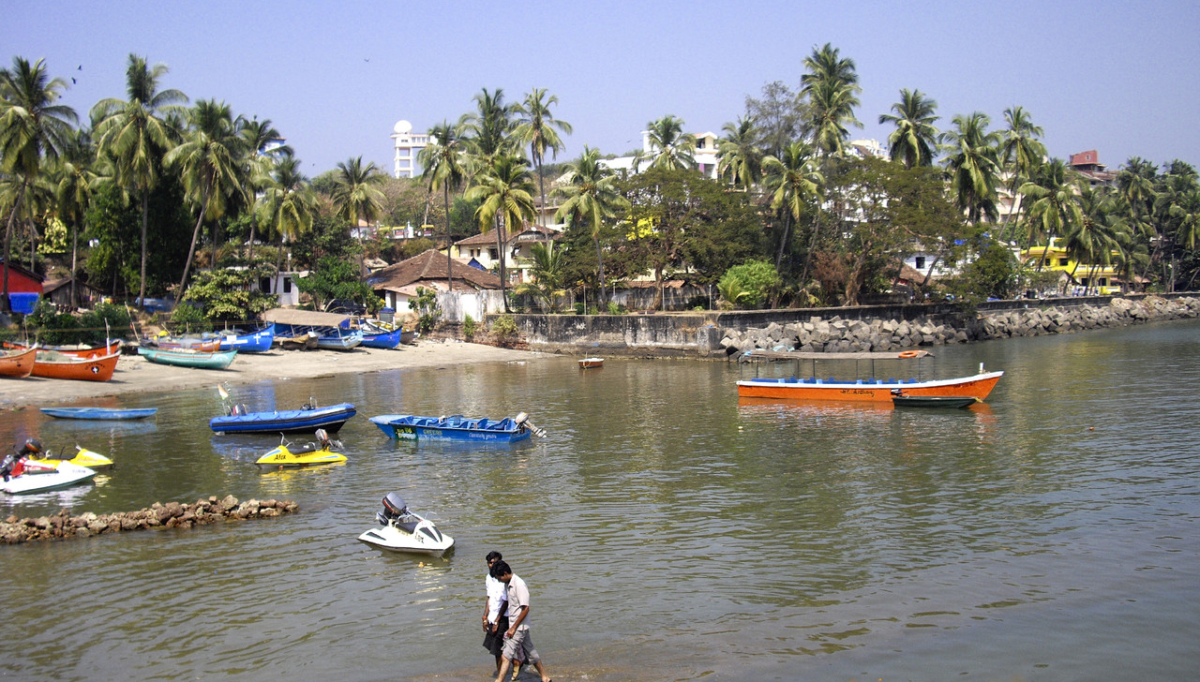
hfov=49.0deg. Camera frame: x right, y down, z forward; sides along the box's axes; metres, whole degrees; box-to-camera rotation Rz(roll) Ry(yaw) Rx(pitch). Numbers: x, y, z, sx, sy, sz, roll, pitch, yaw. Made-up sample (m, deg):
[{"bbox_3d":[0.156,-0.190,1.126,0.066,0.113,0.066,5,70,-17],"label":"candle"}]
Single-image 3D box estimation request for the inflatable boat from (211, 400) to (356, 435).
[{"bbox_3d":[-10.374,2.409,43.168,4.600,1.000,1.850,1,3,17],"label":"inflatable boat"}]

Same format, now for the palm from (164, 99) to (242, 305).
[{"bbox_3d":[-25.654,-8.779,85.665,5.100,13.720,5.100,-1,3,-17],"label":"palm"}]

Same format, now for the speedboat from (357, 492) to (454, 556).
[{"bbox_3d":[-3.643,3.377,24.648,2.050,0.950,0.900,2,4,40],"label":"speedboat"}]

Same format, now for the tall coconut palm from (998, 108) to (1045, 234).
[{"bbox_3d":[38.793,-13.012,121.481,5.200,17.320,5.200,0,3,0],"label":"tall coconut palm"}]

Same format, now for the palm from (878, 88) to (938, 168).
[{"bbox_3d":[25.676,-12.221,109.507,5.300,17.410,5.300,0,3,0],"label":"palm"}]

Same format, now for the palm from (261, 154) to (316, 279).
[{"bbox_3d":[-24.850,-8.890,105.000,4.600,12.030,4.600,0,3,0],"label":"palm"}]

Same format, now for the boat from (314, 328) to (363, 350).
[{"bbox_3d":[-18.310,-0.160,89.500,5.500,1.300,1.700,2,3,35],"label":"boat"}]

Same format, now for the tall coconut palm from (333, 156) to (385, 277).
[{"bbox_3d":[-19.610,-8.990,107.000,4.600,12.110,4.600,0,3,0],"label":"tall coconut palm"}]

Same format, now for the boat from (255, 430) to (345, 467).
[{"bbox_3d":[-7.939,2.850,34.992,2.300,0.950,0.950,-1,3,-24],"label":"boat"}]

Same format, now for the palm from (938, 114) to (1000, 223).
[{"bbox_3d":[37.200,-13.480,132.000,6.000,19.160,6.000,0,3,0],"label":"palm"}]

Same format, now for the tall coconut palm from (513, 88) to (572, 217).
[{"bbox_3d":[-4.397,-10.635,98.575,5.000,16.400,5.000,0,3,0],"label":"tall coconut palm"}]

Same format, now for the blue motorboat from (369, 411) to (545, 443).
[{"bbox_3d":[-4.330,2.671,39.897,5.200,1.000,1.650,1,3,14],"label":"blue motorboat"}]

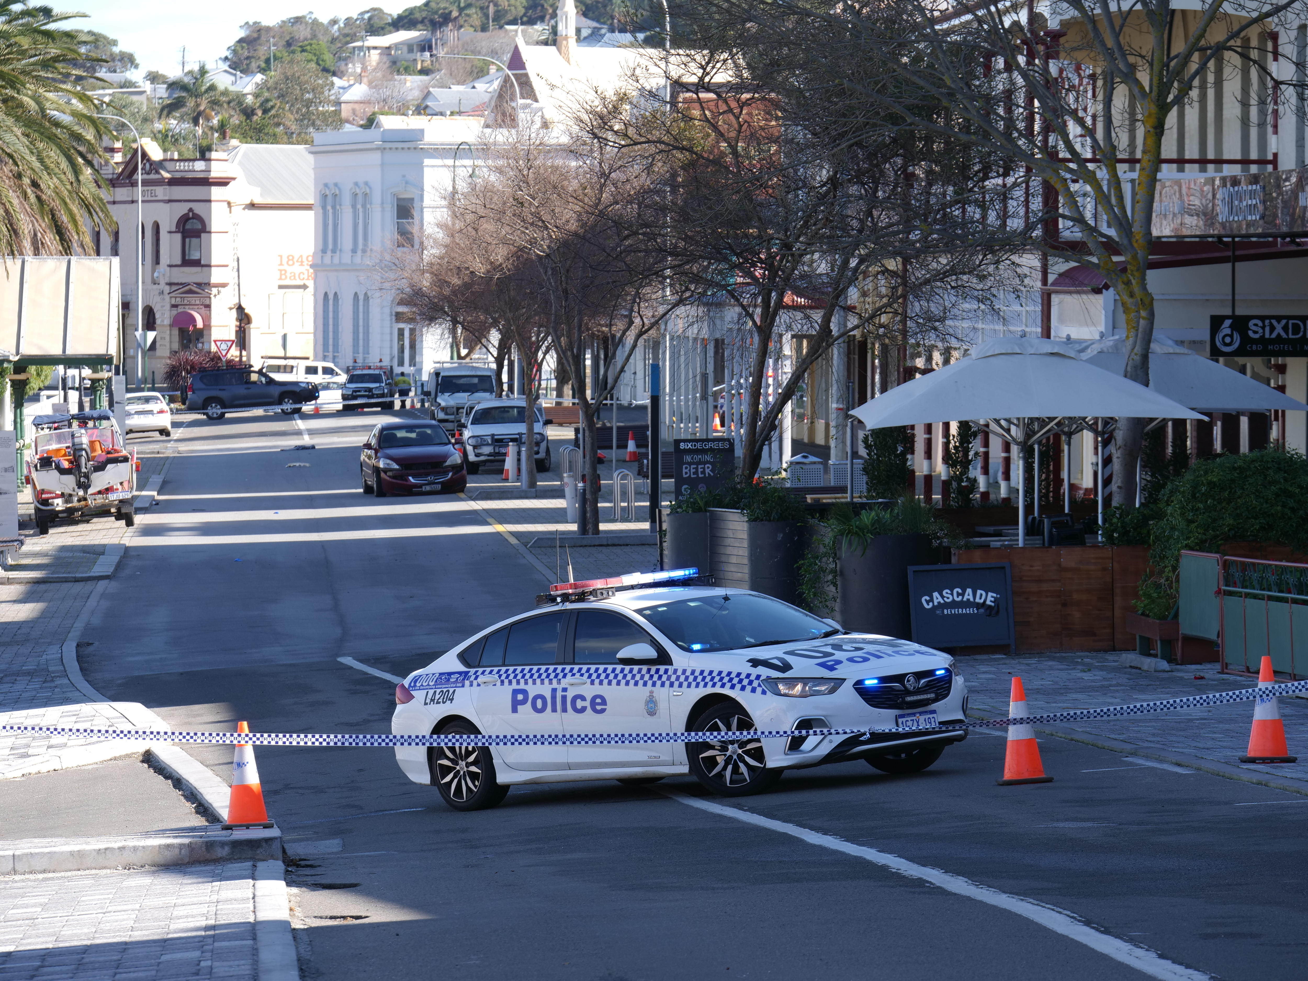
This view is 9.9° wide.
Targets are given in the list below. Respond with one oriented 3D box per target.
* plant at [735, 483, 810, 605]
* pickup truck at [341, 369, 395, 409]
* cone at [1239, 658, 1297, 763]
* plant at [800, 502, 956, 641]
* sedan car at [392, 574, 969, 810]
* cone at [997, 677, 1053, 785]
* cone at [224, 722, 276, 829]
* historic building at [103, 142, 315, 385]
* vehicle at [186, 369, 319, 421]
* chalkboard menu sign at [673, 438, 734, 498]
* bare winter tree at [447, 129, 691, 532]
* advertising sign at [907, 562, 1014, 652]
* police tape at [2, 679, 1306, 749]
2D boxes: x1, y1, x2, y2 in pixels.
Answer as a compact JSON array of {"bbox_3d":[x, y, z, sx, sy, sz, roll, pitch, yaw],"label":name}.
[{"bbox_3d":[1.373,0.689,75.500,1.050,1.520,1.050,-2,1,-3],"label":"plant"},{"bbox_3d":[-11.792,-4.092,312.000,1.880,1.900,5.200,0,2,6],"label":"pickup truck"},{"bbox_3d":[4.076,1.454,50.200,0.380,0.700,0.380,-1,1,0],"label":"cone"},{"bbox_3d":[2.057,0.788,69.000,1.300,1.400,1.150,0,2,6],"label":"plant"},{"bbox_3d":[0.130,1.372,53.634,1.890,1.540,4.900,-6,1,-43],"label":"sedan car"},{"bbox_3d":[2.442,1.600,50.300,0.375,0.700,0.375,-5,1,0],"label":"cone"},{"bbox_3d":[-2.670,1.879,49.800,0.355,0.710,0.355,-1,1,-3],"label":"cone"},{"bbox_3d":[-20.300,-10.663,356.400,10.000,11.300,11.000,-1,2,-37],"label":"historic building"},{"bbox_3d":[-15.173,-3.687,284.000,5.020,1.930,1.900,-4,1,0],"label":"vehicle"},{"bbox_3d":[0.523,-0.144,79.000,0.625,0.850,0.080,0,2,0],"label":"chalkboard menu sign"},{"bbox_3d":[-1.328,-2.534,119.000,4.100,6.400,4.100,0,1,-3],"label":"bare winter tree"},{"bbox_3d":[2.792,1.068,68.700,0.950,0.830,0.400,-3,1,2],"label":"advertising sign"},{"bbox_3d":[0.003,1.448,49.000,8.600,0.440,0.350,-2,1,0],"label":"police tape"}]

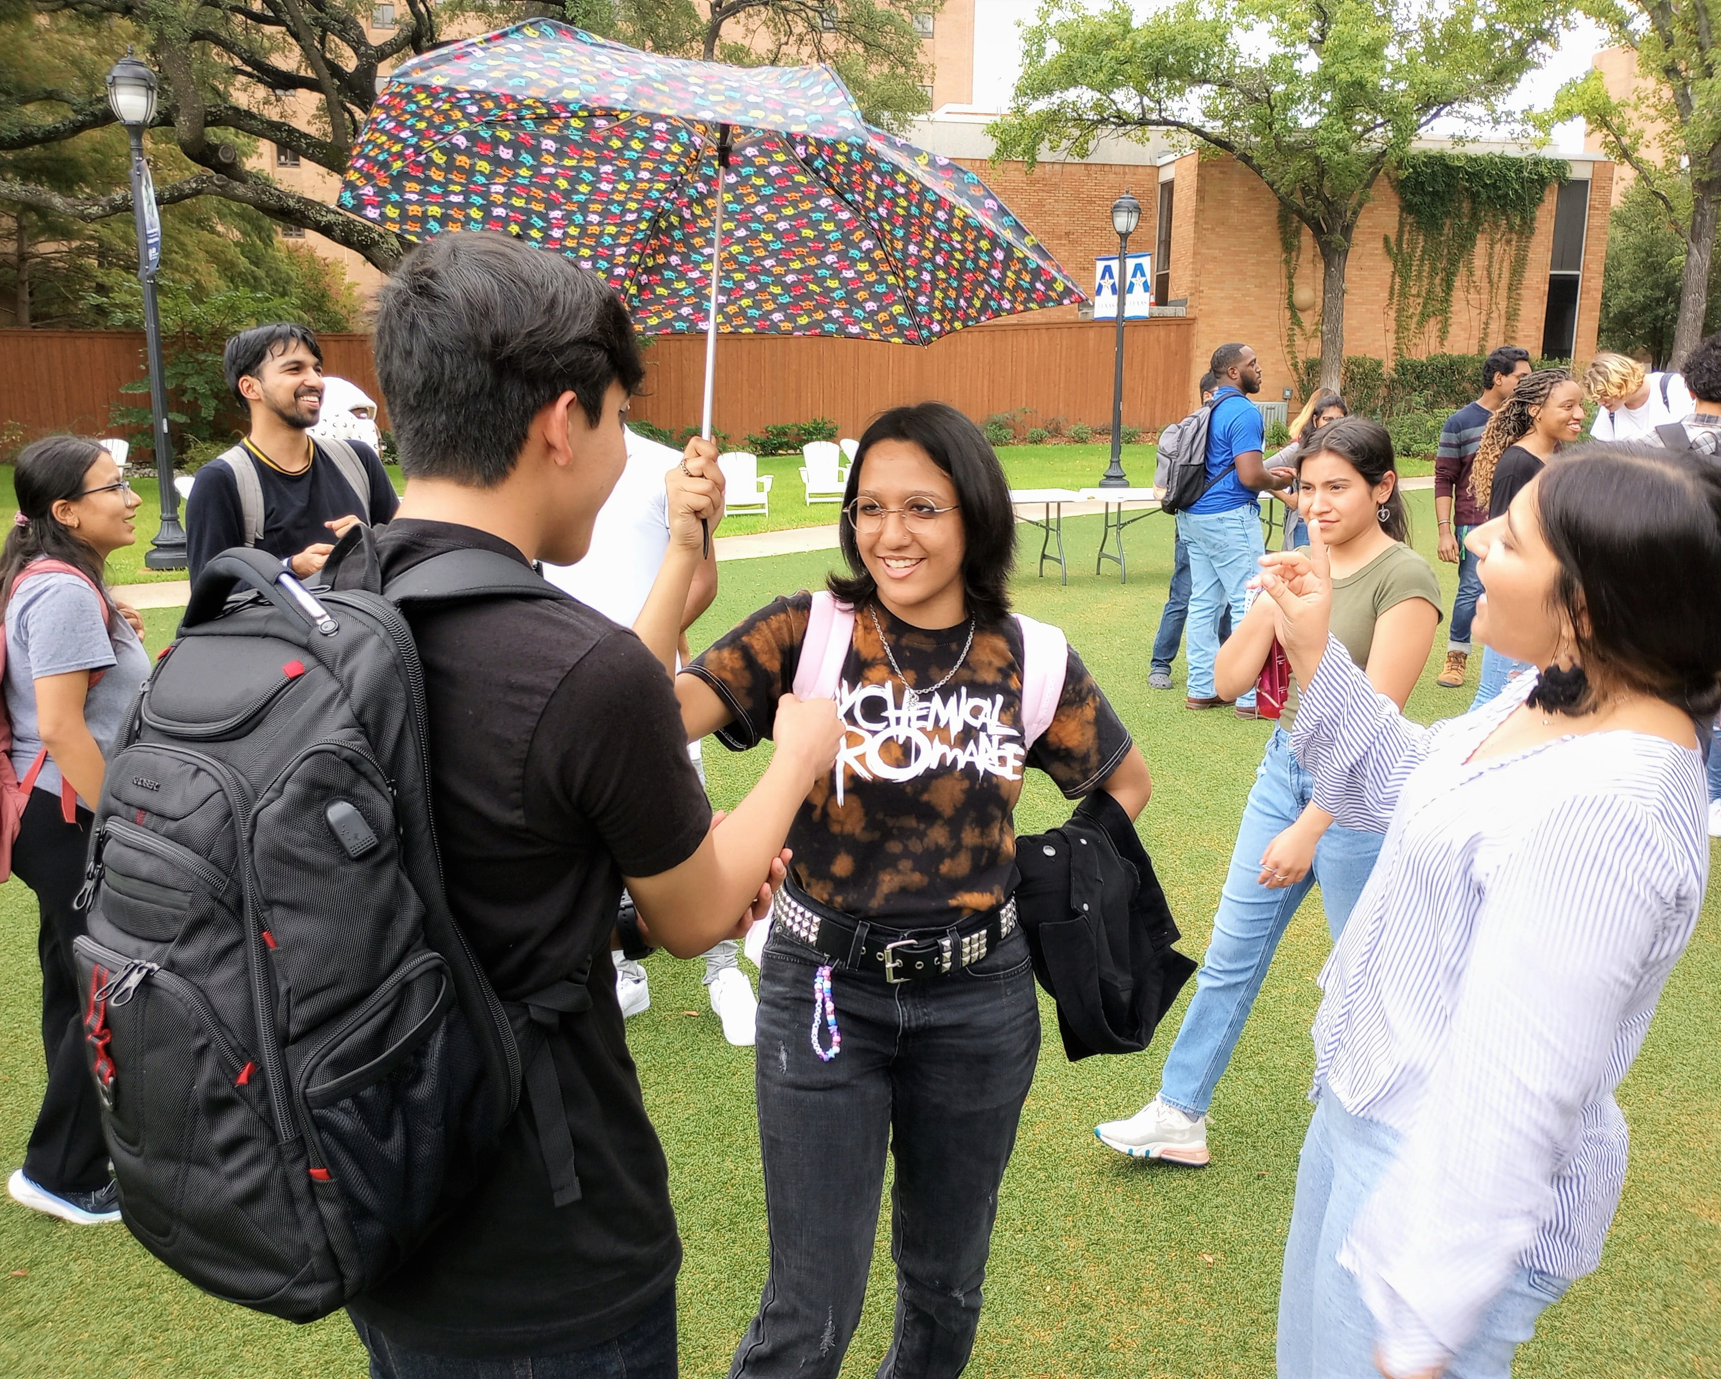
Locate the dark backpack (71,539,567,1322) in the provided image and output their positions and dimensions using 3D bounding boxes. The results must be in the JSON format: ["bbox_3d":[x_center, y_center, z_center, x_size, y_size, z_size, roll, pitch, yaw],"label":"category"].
[{"bbox_3d":[-0.432,0.174,1.150,0.330,0.540,0.270,9,19,40],"label":"dark backpack"}]

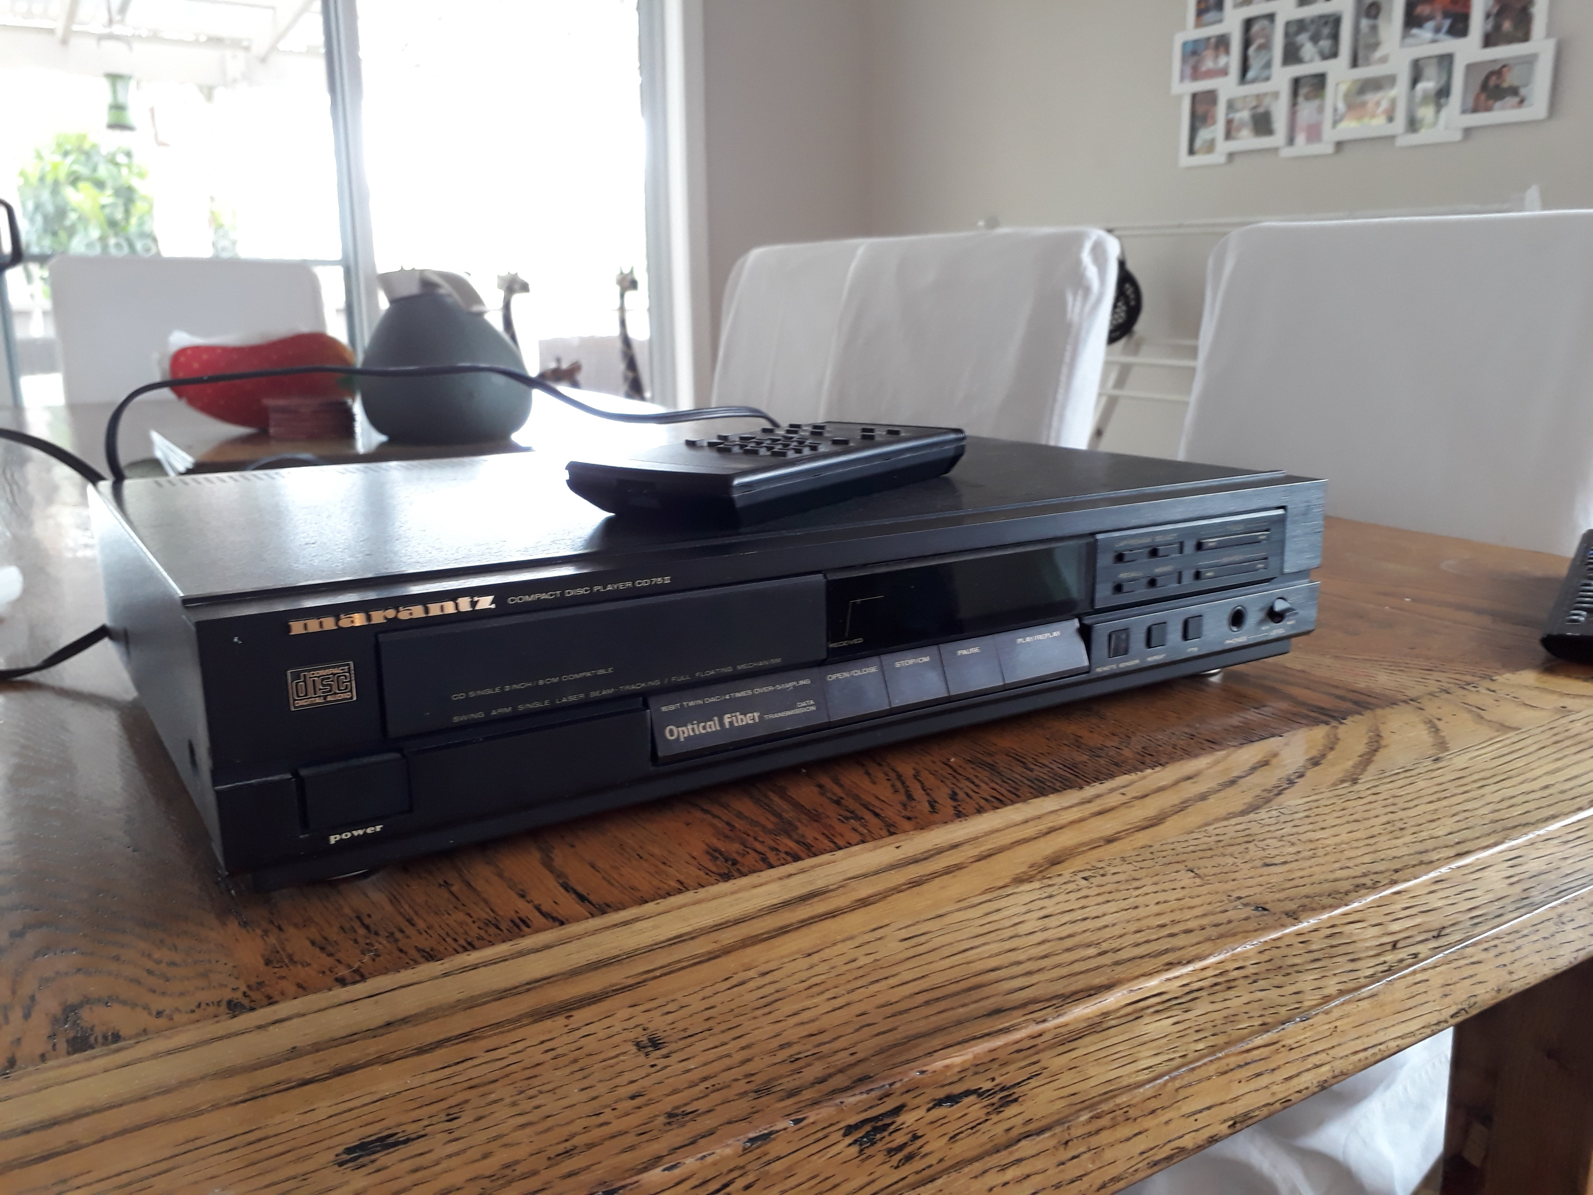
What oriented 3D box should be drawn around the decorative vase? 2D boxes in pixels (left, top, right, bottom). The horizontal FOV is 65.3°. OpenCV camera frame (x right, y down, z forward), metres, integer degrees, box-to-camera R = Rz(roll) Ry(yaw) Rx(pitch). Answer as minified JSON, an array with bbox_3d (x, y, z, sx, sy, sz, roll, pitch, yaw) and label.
[{"bbox_3d":[-0.420,-0.288,1.485,0.207,0.197,0.207,-4,13,-15],"label":"decorative vase"}]

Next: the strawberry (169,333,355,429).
[{"bbox_3d":[-0.719,-0.293,1.671,0.245,0.124,0.190,-7,14,-26],"label":"strawberry"}]

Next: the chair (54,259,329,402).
[{"bbox_3d":[-0.983,-0.095,2.228,0.475,0.999,0.570,-10,16,-36],"label":"chair"}]

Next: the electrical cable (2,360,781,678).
[{"bbox_3d":[-0.202,-0.056,0.633,0.440,0.126,0.120,-9,15,-32],"label":"electrical cable"}]

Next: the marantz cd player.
[{"bbox_3d":[-0.038,-0.008,0.520,0.420,0.082,0.288,-9,15,-32],"label":"marantz cd player"}]

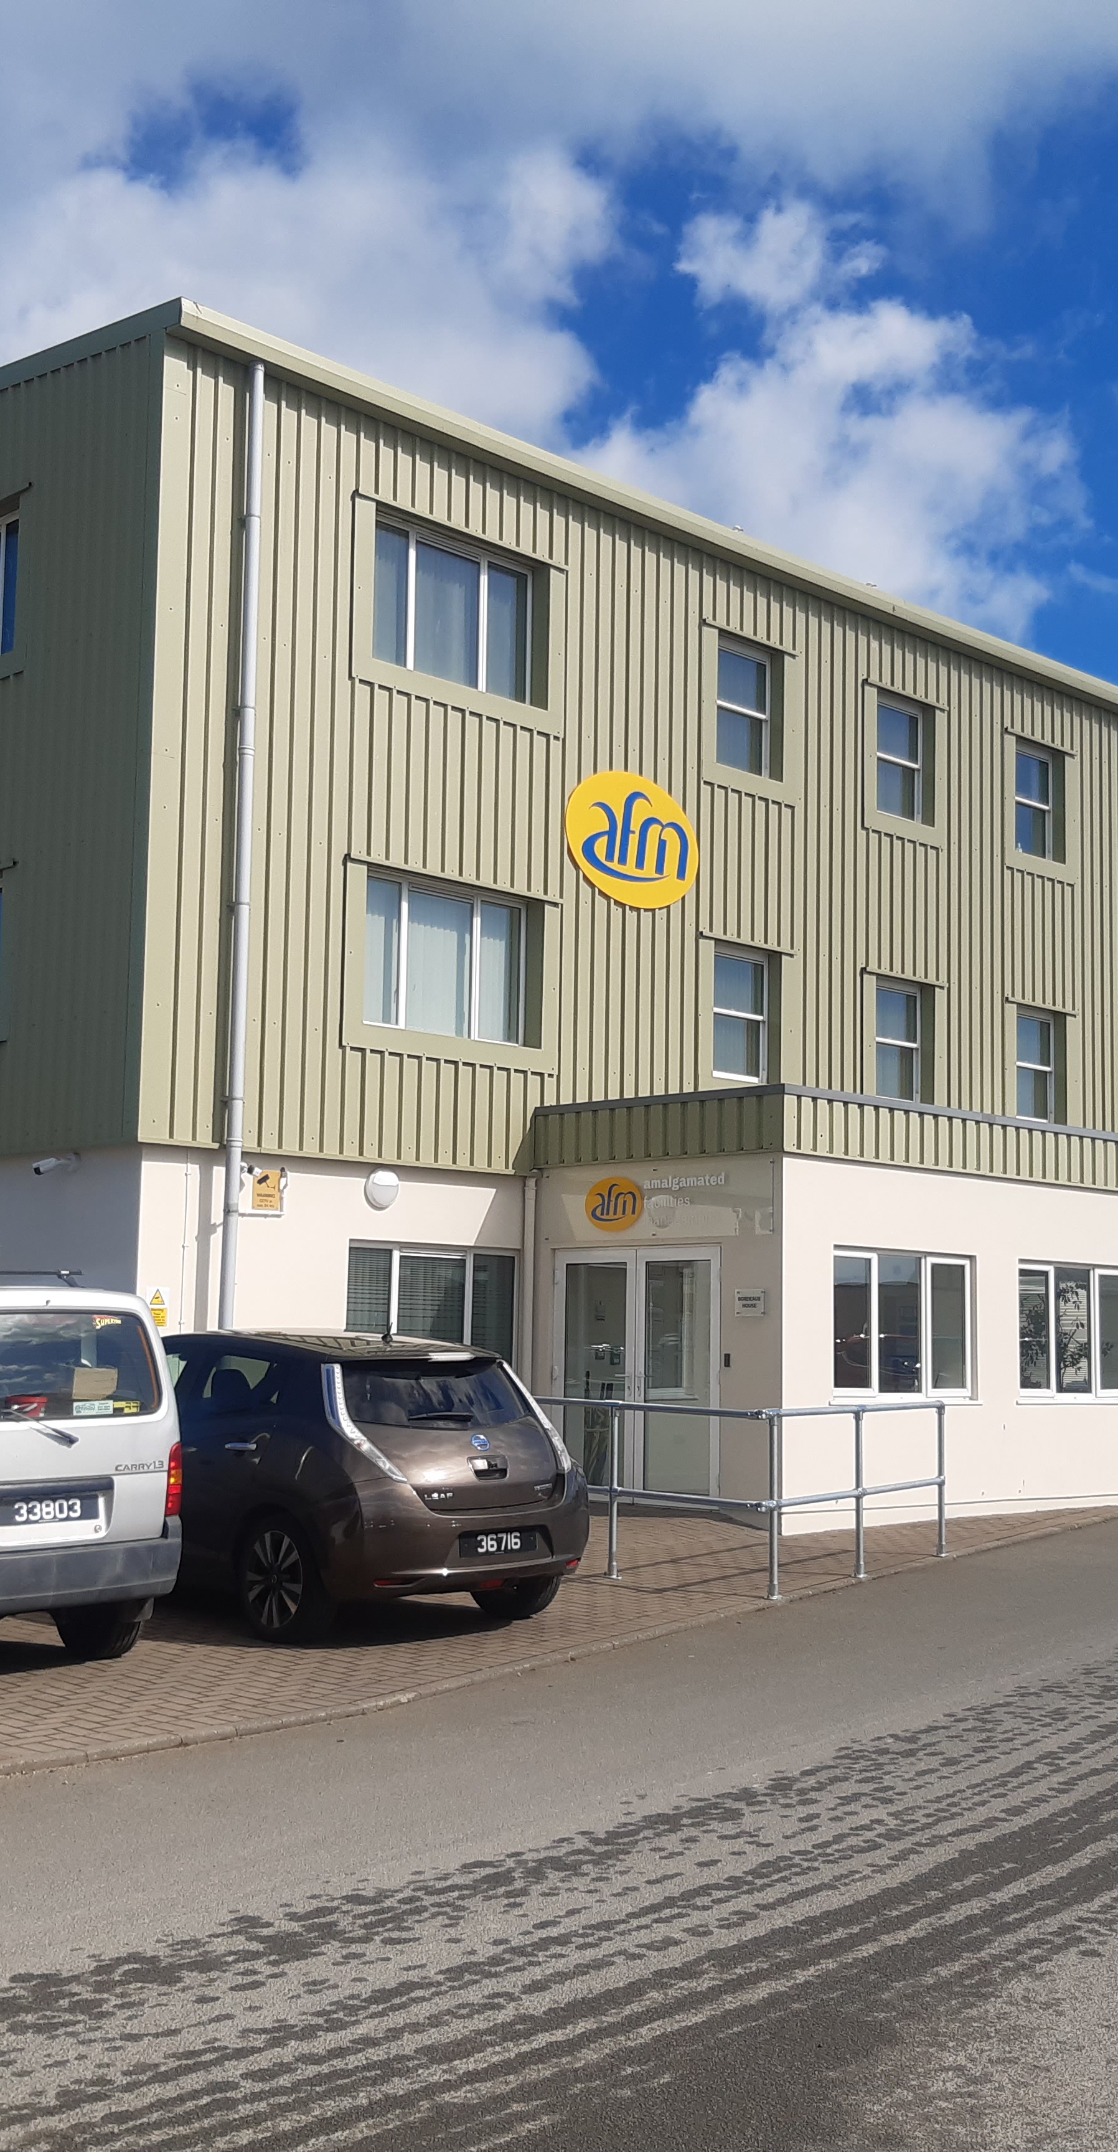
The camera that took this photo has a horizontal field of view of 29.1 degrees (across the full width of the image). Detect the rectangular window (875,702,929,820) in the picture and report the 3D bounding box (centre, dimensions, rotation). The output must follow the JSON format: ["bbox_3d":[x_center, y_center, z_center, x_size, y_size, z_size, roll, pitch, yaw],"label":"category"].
[{"bbox_3d":[3.556,-3.324,22.639,0.920,1.240,0.120,7,-9,-43],"label":"rectangular window"}]

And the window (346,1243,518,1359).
[{"bbox_3d":[-1.152,2.095,18.905,2.008,1.200,0.100,8,-10,-44],"label":"window"}]

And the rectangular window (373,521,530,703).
[{"bbox_3d":[-1.035,-4.181,19.840,2.087,1.347,0.120,8,-10,-44],"label":"rectangular window"}]

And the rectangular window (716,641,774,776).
[{"bbox_3d":[1.850,-3.805,22.600,1.051,1.387,0.120,8,-10,-44],"label":"rectangular window"}]

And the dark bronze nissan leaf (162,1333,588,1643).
[{"bbox_3d":[-1.816,2.251,12.468,1.770,1.550,4.445,7,-9,-44],"label":"dark bronze nissan leaf"}]

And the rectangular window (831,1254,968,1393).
[{"bbox_3d":[2.964,2.167,18.706,2.051,1.269,0.100,8,-10,-44],"label":"rectangular window"}]

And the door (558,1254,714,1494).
[{"bbox_3d":[0.690,2.566,18.685,0.100,2.148,1.998,8,-10,-44],"label":"door"}]

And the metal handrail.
[{"bbox_3d":[1.114,2.748,14.612,2.680,1.080,2.980,-4,-9,37],"label":"metal handrail"}]

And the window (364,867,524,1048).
[{"bbox_3d":[-1.078,-0.995,19.460,2.068,1.353,0.120,8,-10,-44],"label":"window"}]

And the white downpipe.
[{"bbox_3d":[-2.417,-1.140,16.336,0.120,8.950,0.120,7,-9,-43],"label":"white downpipe"}]

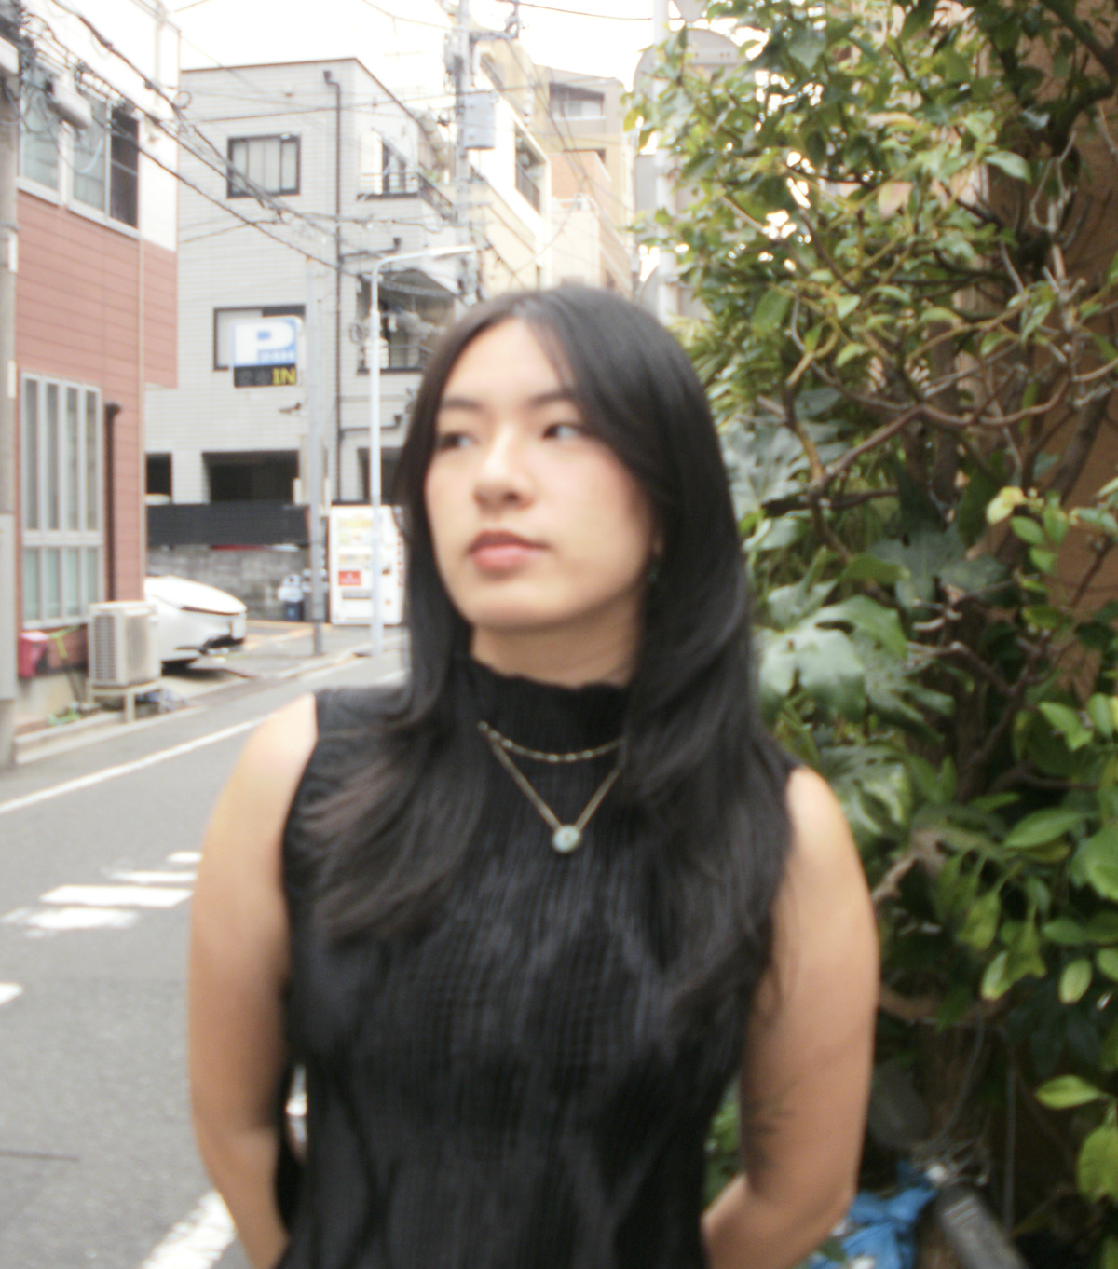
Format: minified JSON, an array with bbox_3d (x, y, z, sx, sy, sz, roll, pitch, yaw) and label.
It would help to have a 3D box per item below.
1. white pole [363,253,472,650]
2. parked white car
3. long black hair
[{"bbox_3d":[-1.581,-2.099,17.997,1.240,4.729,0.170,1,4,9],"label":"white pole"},{"bbox_3d":[-5.336,-0.309,15.270,4.680,1.500,1.850,1,4,9],"label":"parked white car"},{"bbox_3d":[-0.003,0.003,0.975,0.285,0.440,0.240,1,4,17],"label":"long black hair"}]

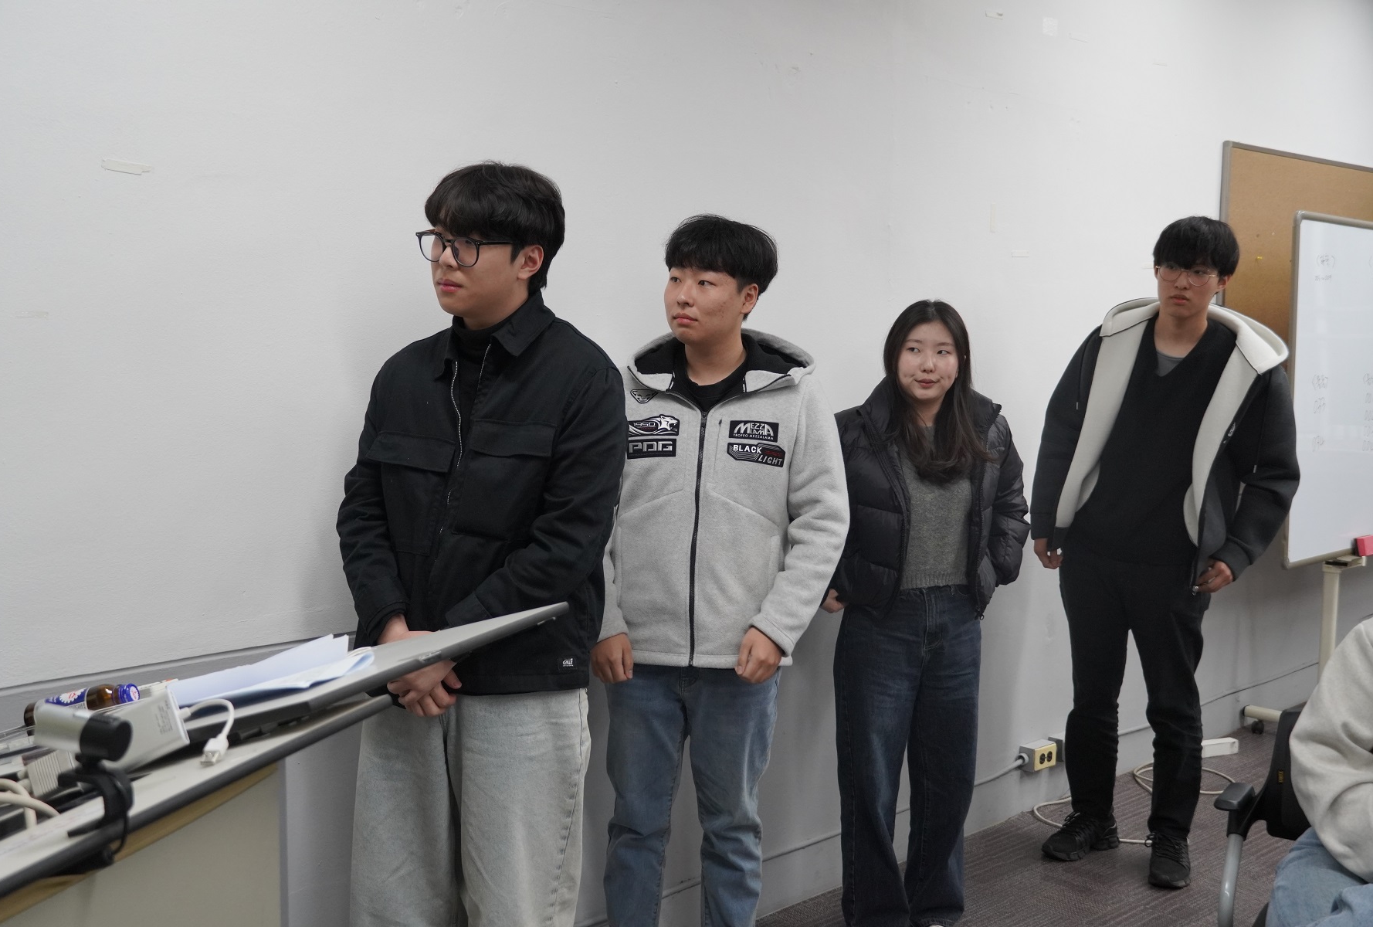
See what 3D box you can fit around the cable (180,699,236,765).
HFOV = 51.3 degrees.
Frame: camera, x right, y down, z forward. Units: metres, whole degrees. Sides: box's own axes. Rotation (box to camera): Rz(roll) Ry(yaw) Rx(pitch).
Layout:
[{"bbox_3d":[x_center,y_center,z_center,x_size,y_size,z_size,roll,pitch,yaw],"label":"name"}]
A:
[{"bbox_3d":[-0.504,0.279,1.509,0.052,0.055,0.110,-2,4,-25],"label":"cable"}]

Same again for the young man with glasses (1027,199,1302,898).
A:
[{"bbox_3d":[1.300,0.222,3.895,0.630,1.760,0.380,2,5,31],"label":"young man with glasses"}]

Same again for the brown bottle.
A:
[{"bbox_3d":[-0.683,0.279,1.622,0.121,0.046,0.046,-17,0,6],"label":"brown bottle"}]

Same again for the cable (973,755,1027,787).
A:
[{"bbox_3d":[0.935,0.919,4.269,0.040,0.060,0.270,4,6,45],"label":"cable"}]

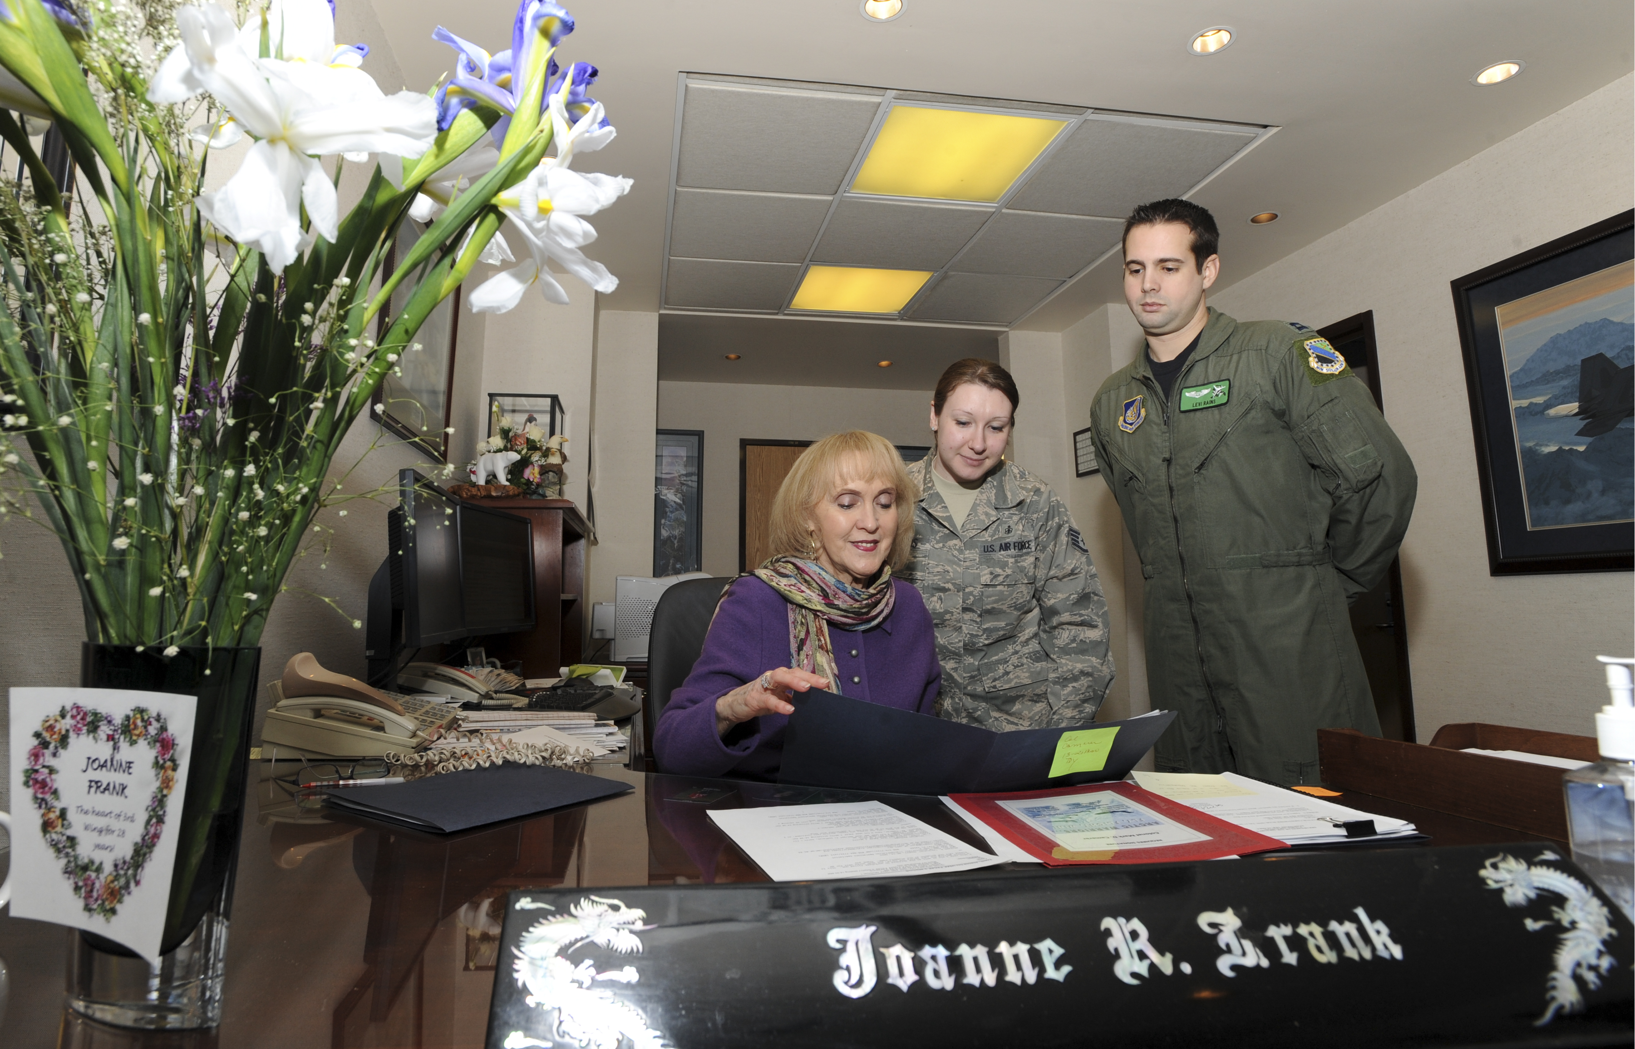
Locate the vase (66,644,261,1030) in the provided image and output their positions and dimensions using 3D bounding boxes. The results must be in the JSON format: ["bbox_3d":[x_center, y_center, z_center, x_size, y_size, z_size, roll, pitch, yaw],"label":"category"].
[{"bbox_3d":[-0.437,0.195,0.515,0.093,0.227,0.093,0,-6,0],"label":"vase"}]

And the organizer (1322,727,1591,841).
[{"bbox_3d":[0.843,0.304,0.926,0.250,0.078,0.330,0,-6,-7],"label":"organizer"}]

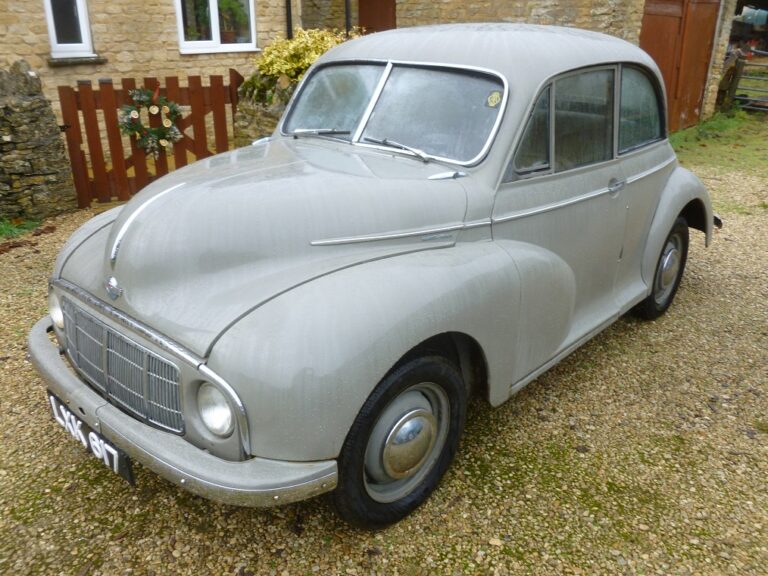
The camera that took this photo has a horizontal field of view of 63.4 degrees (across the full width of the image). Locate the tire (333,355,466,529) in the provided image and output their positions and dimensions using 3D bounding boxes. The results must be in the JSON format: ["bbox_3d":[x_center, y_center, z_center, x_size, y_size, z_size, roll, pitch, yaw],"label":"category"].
[{"bbox_3d":[0.048,0.453,1.875,0.140,0.588,0.588,21,29,41],"label":"tire"}]

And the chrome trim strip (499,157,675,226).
[{"bbox_3d":[0.967,-0.434,2.593,0.085,0.045,1.760,19,28,38],"label":"chrome trim strip"}]

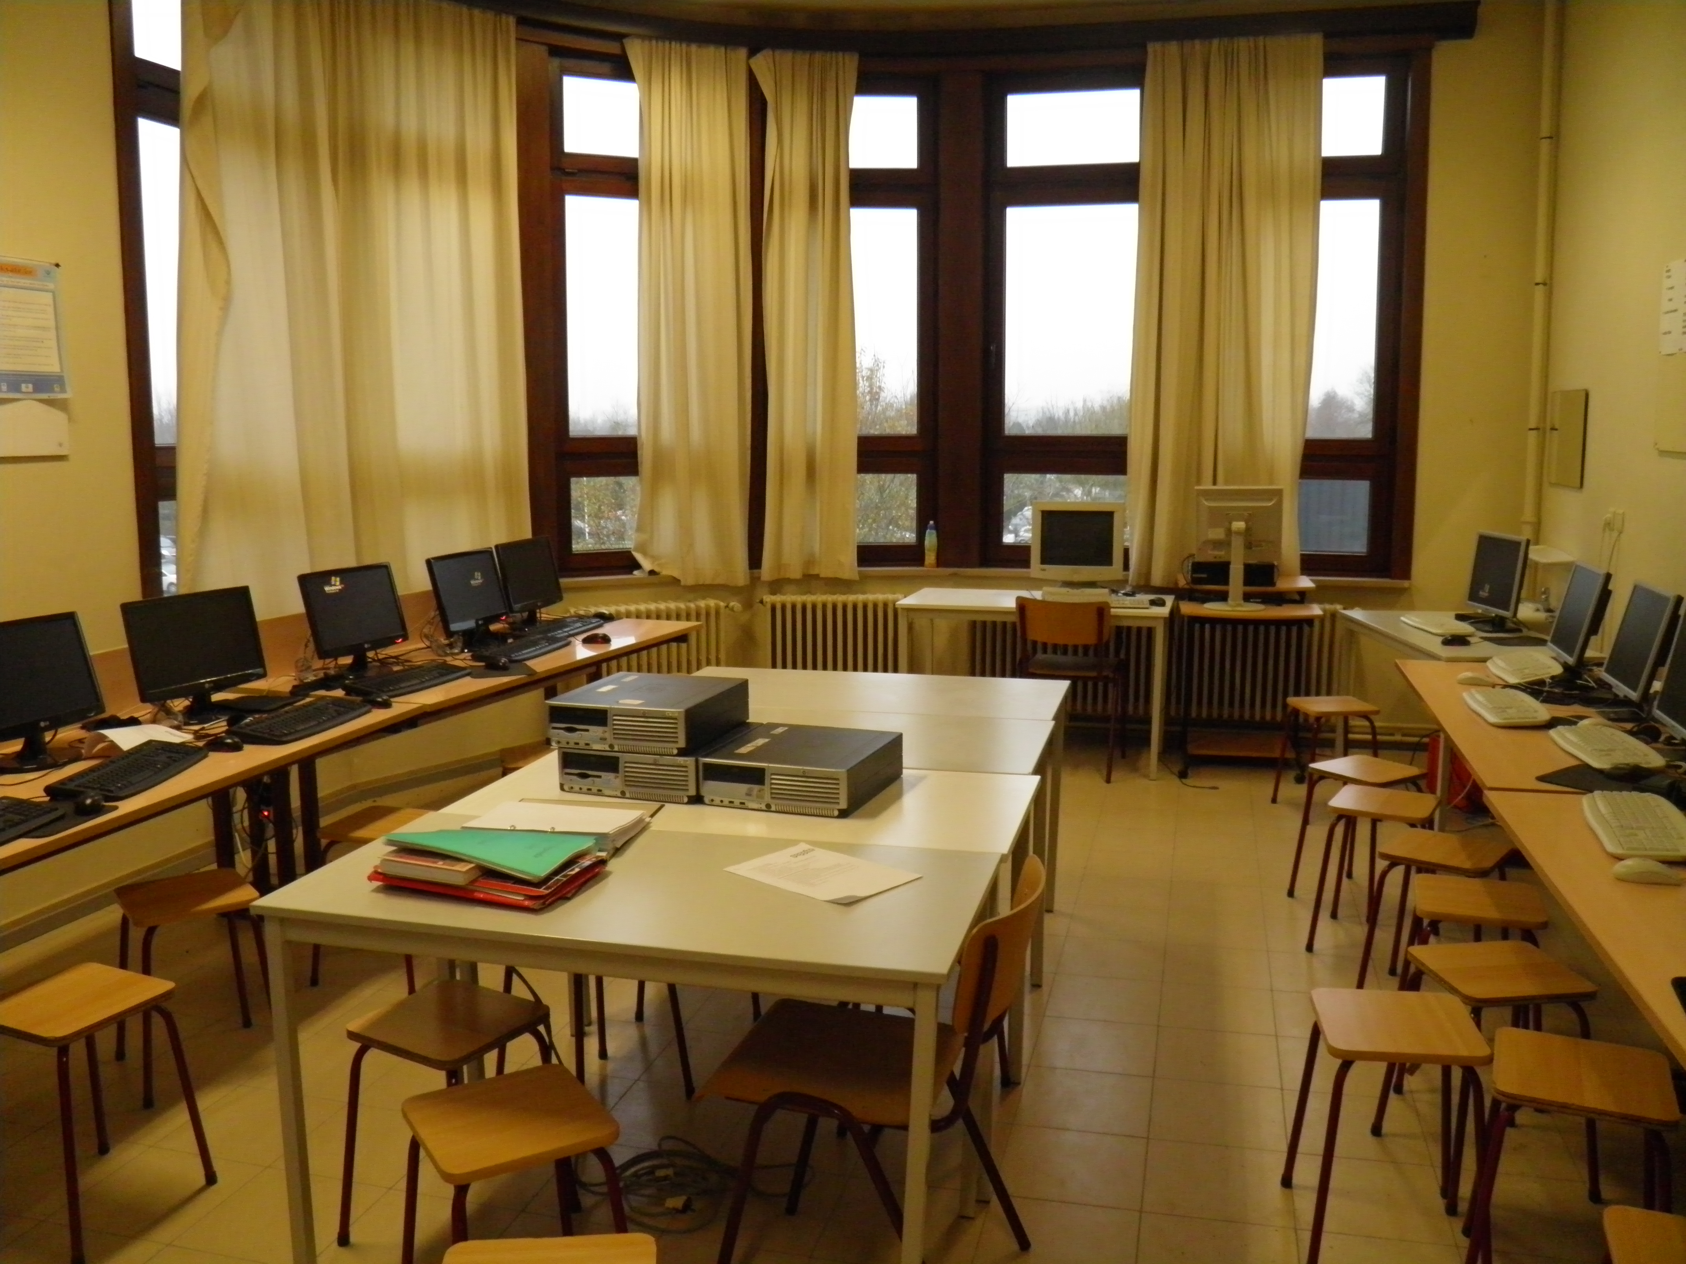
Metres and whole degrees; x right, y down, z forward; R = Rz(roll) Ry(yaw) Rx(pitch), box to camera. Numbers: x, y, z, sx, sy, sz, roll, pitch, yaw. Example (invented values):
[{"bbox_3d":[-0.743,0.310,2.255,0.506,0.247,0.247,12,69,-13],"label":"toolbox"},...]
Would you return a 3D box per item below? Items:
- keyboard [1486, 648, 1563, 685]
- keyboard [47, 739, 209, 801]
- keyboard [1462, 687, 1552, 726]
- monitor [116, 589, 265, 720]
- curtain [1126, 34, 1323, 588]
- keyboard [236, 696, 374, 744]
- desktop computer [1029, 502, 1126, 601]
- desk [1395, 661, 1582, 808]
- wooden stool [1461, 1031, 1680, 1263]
[{"bbox_3d":[2.245,0.110,4.497,0.165,0.028,0.440,-10,6,16],"label":"keyboard"},{"bbox_3d":[-1.648,0.322,3.174,0.165,0.035,0.450,0,8,2],"label":"keyboard"},{"bbox_3d":[1.878,0.206,3.865,0.160,0.035,0.435,2,9,14],"label":"keyboard"},{"bbox_3d":[-1.860,0.068,3.909,0.175,0.350,0.442,3,9,23],"label":"monitor"},{"bbox_3d":[1.776,-1.477,6.370,0.810,2.520,0.160,2,9,15],"label":"curtain"},{"bbox_3d":[-1.472,0.240,3.734,0.165,0.035,0.450,1,9,11],"label":"keyboard"},{"bbox_3d":[1.117,-0.385,6.464,0.425,0.455,0.420,2,9,13],"label":"desktop computer"},{"bbox_3d":[2.081,0.615,3.895,0.780,0.753,1.735,2,9,15],"label":"desk"},{"bbox_3d":[1.318,1.008,2.469,0.330,0.448,0.330,4,10,25],"label":"wooden stool"}]

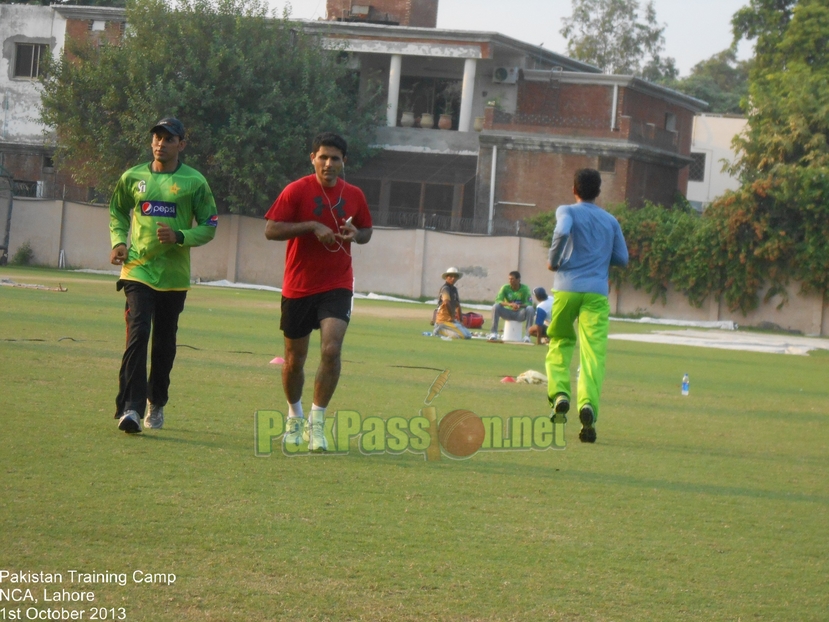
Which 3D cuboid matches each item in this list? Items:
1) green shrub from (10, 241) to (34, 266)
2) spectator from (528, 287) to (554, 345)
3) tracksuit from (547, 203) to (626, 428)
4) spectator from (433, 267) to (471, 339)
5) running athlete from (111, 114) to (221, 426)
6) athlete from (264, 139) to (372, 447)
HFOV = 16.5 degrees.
[{"bbox_3d":[-13.340,-1.957,97.000,0.850,0.900,0.800,4,1,0],"label":"green shrub"},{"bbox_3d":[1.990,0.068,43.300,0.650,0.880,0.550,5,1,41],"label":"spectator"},{"bbox_3d":[1.144,0.003,18.850,0.560,1.460,0.580,4,1,-7],"label":"tracksuit"},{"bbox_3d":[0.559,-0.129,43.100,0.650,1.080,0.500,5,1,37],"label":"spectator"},{"bbox_3d":[-1.448,-0.204,16.380,0.620,1.820,0.550,5,1,7],"label":"running athlete"},{"bbox_3d":[-0.537,-0.105,16.120,0.610,1.790,0.520,4,1,-5],"label":"athlete"}]

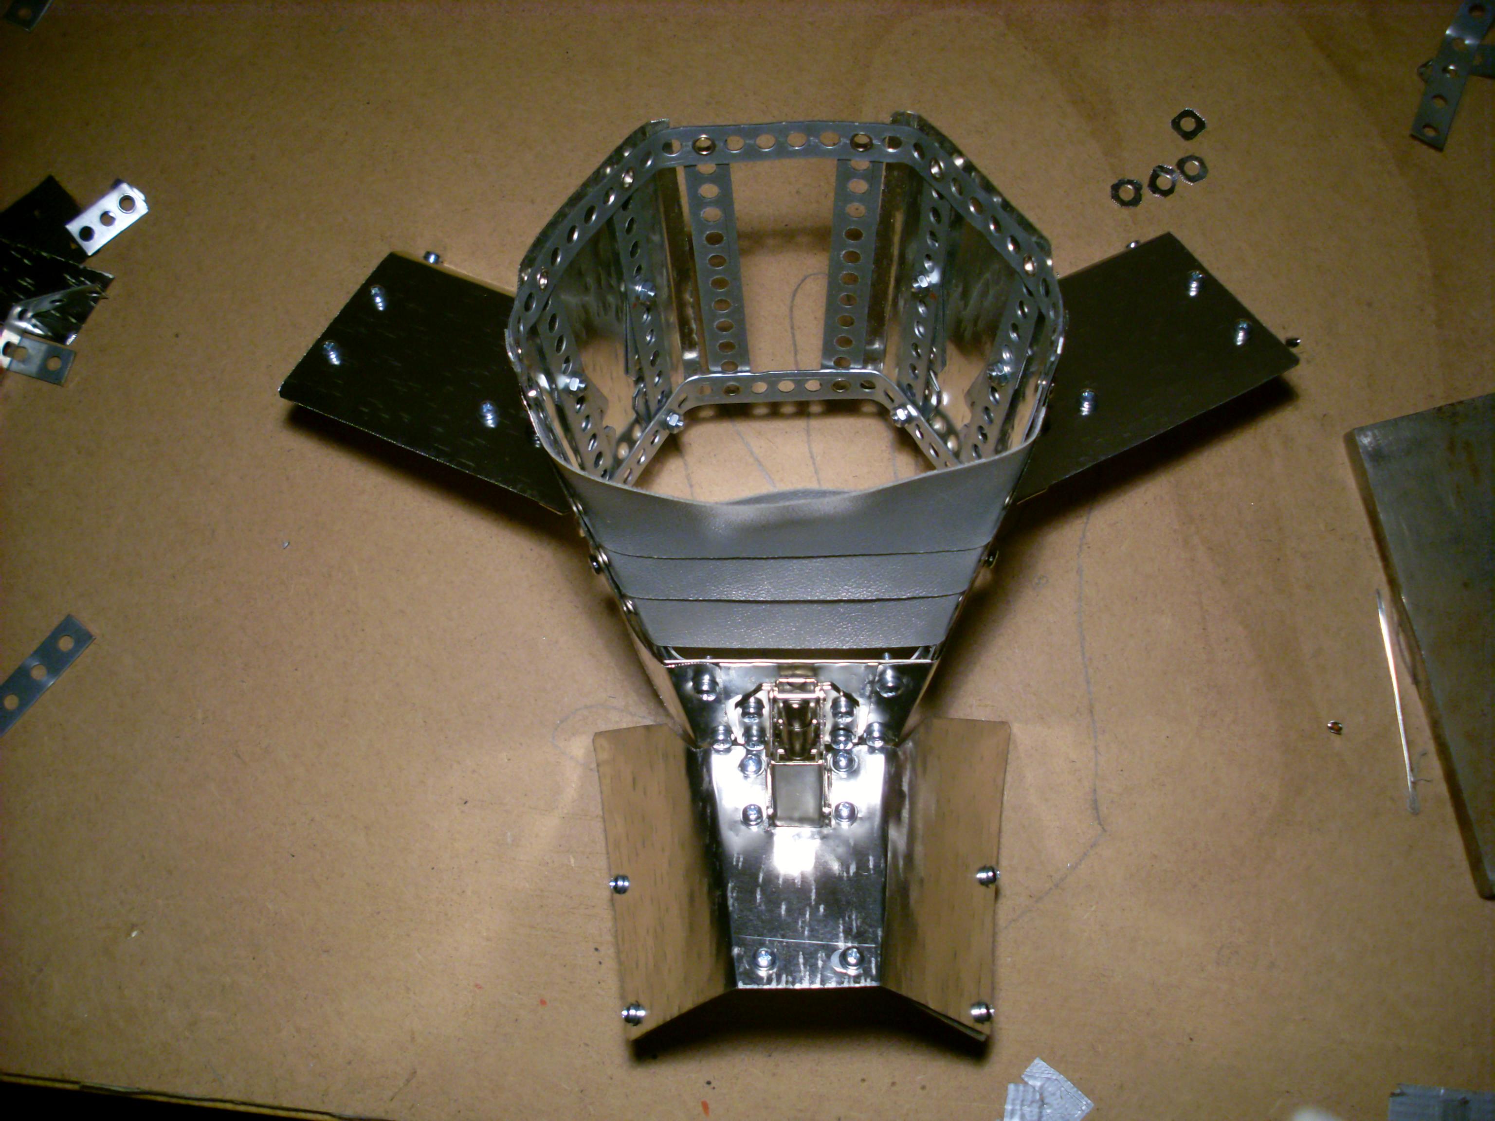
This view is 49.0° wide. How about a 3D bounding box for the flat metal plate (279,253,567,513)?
[{"bbox_3d":[-0.091,-0.062,0.558,0.113,0.003,0.078,21,54,16],"label":"flat metal plate"}]

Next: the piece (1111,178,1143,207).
[{"bbox_3d":[0.156,-0.151,0.674,0.012,0.002,0.012,0,82,0],"label":"piece"}]

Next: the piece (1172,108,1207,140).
[{"bbox_3d":[0.182,-0.180,0.678,0.011,0.002,0.011,-45,84,-6],"label":"piece"}]

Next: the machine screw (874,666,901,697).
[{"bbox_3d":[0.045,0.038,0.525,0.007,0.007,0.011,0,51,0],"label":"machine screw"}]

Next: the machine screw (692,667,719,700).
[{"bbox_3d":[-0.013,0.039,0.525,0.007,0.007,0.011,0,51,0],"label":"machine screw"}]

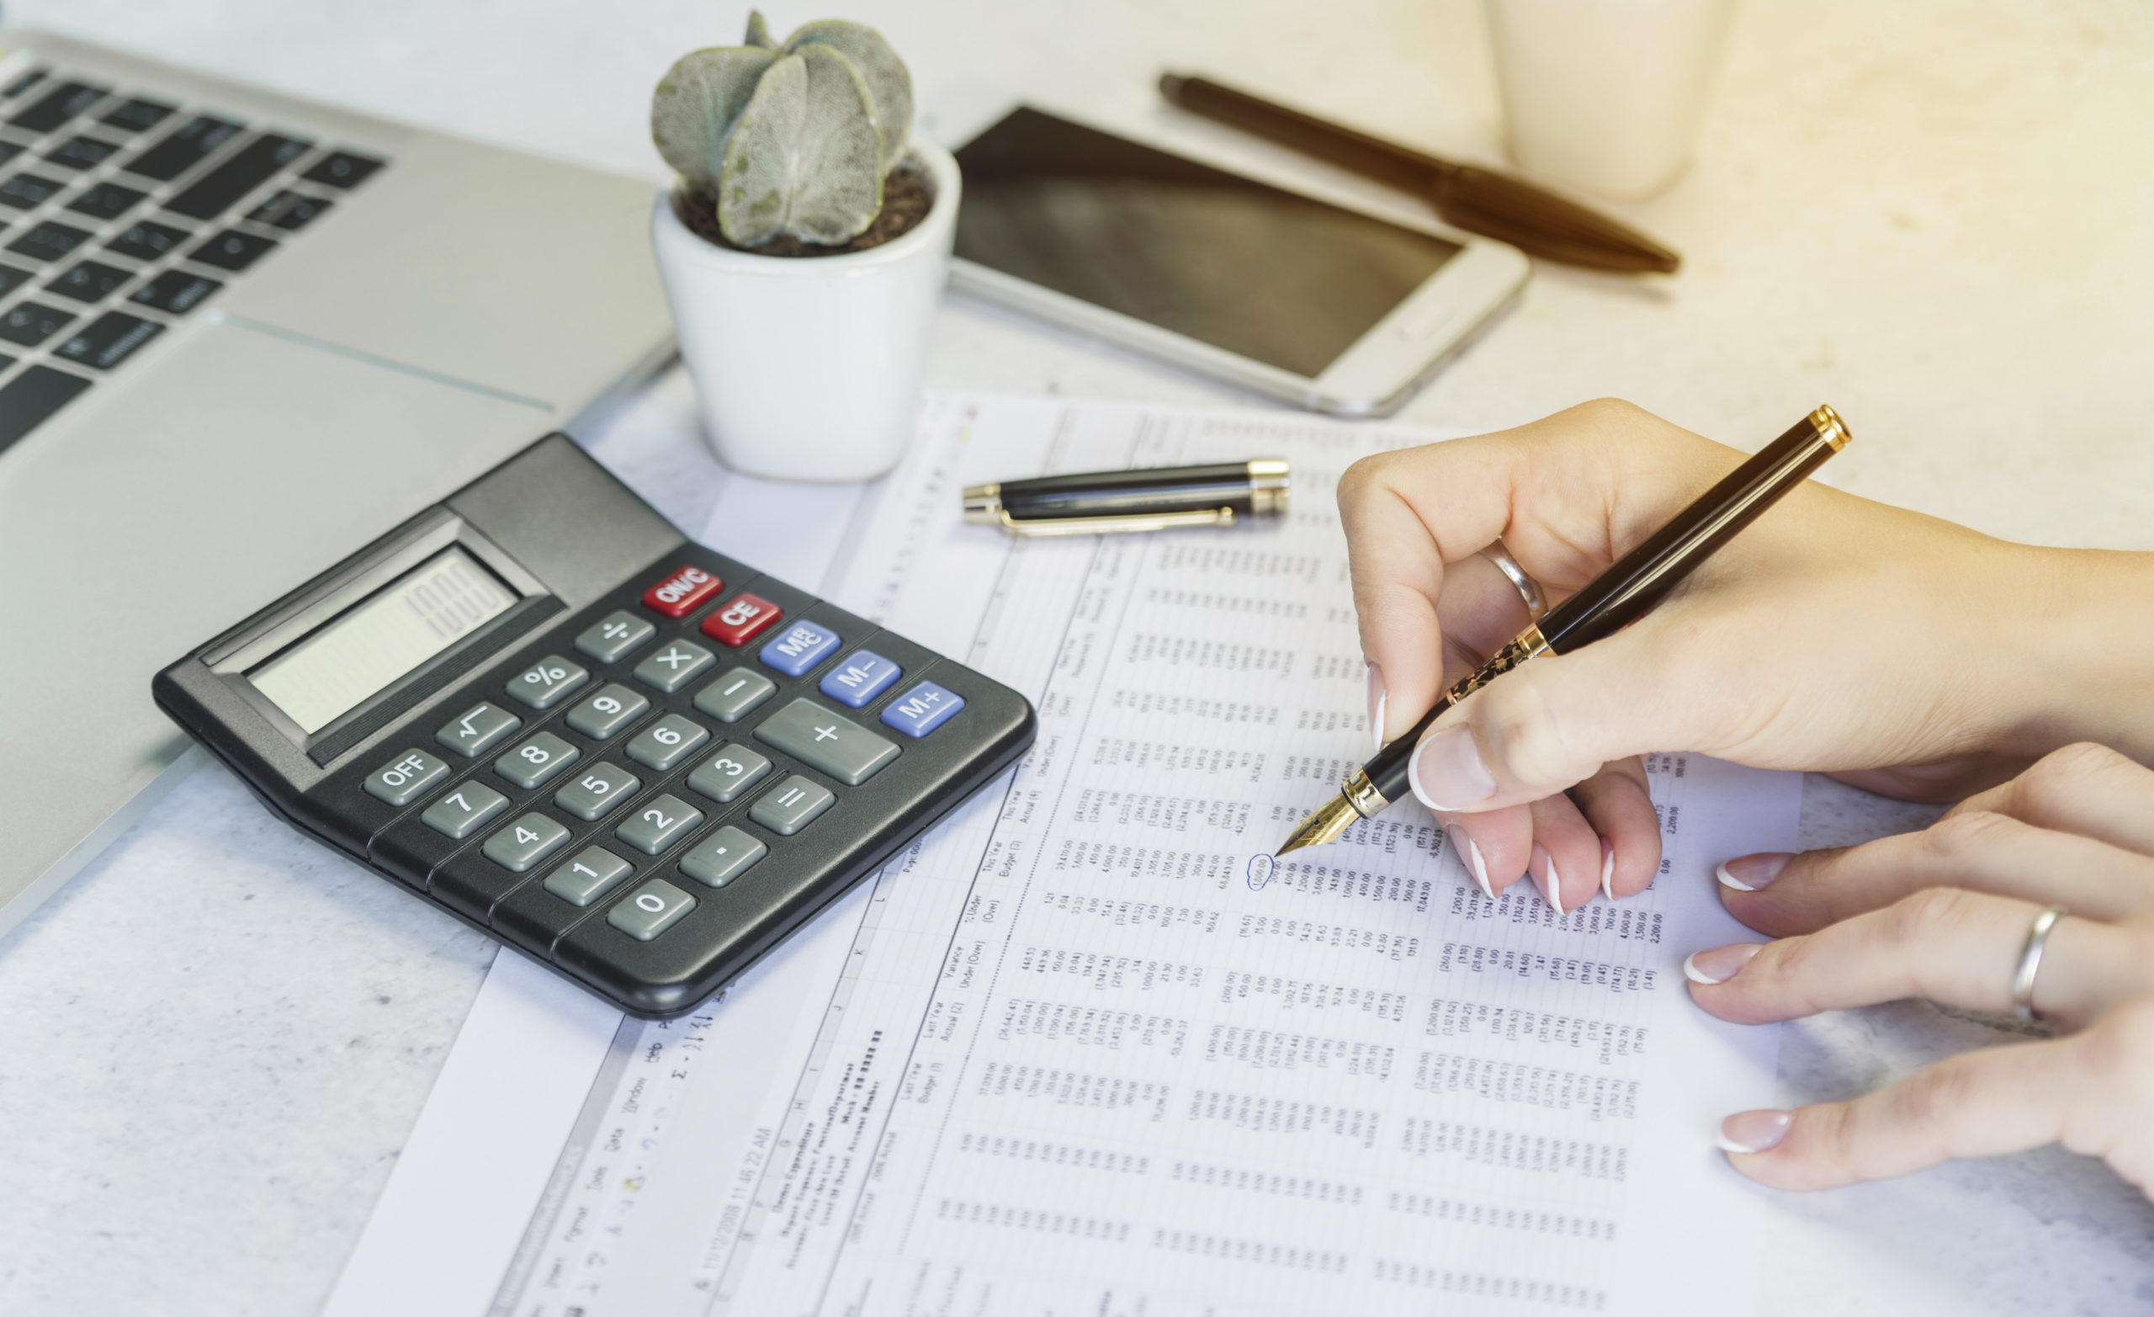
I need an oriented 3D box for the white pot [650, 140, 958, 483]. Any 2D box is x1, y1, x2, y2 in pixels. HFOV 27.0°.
[{"bbox_3d":[-0.052,-0.067,0.877,0.057,0.052,0.057,-1,35,0],"label":"white pot"}]

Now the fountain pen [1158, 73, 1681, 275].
[{"bbox_3d":[0.072,-0.104,0.962,0.134,0.011,0.011,23,41,30],"label":"fountain pen"}]

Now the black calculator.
[{"bbox_3d":[-0.082,0.012,0.784,0.117,0.029,0.101,23,41,31],"label":"black calculator"}]

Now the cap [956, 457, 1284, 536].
[{"bbox_3d":[0.010,-0.031,0.859,0.063,0.012,0.013,-4,35,-4],"label":"cap"}]

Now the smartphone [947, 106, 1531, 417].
[{"bbox_3d":[0.020,-0.087,0.943,0.142,0.007,0.070,21,40,28],"label":"smartphone"}]

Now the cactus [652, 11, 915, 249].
[{"bbox_3d":[-0.056,-0.100,0.857,0.048,0.042,0.045,2,35,5],"label":"cactus"}]

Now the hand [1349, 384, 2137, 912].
[{"bbox_3d":[0.114,-0.005,0.763,0.142,0.076,0.076,-5,35,-7],"label":"hand"}]

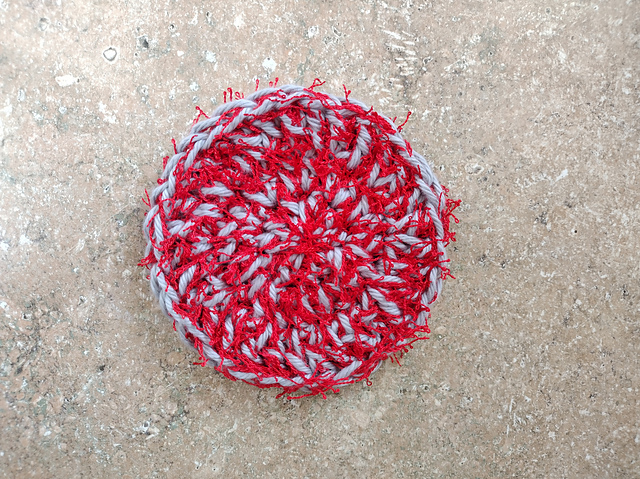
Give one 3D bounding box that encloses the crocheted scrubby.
[{"bbox_3d":[-0.007,0.001,0.179,0.108,0.016,0.108,0,87,0],"label":"crocheted scrubby"}]

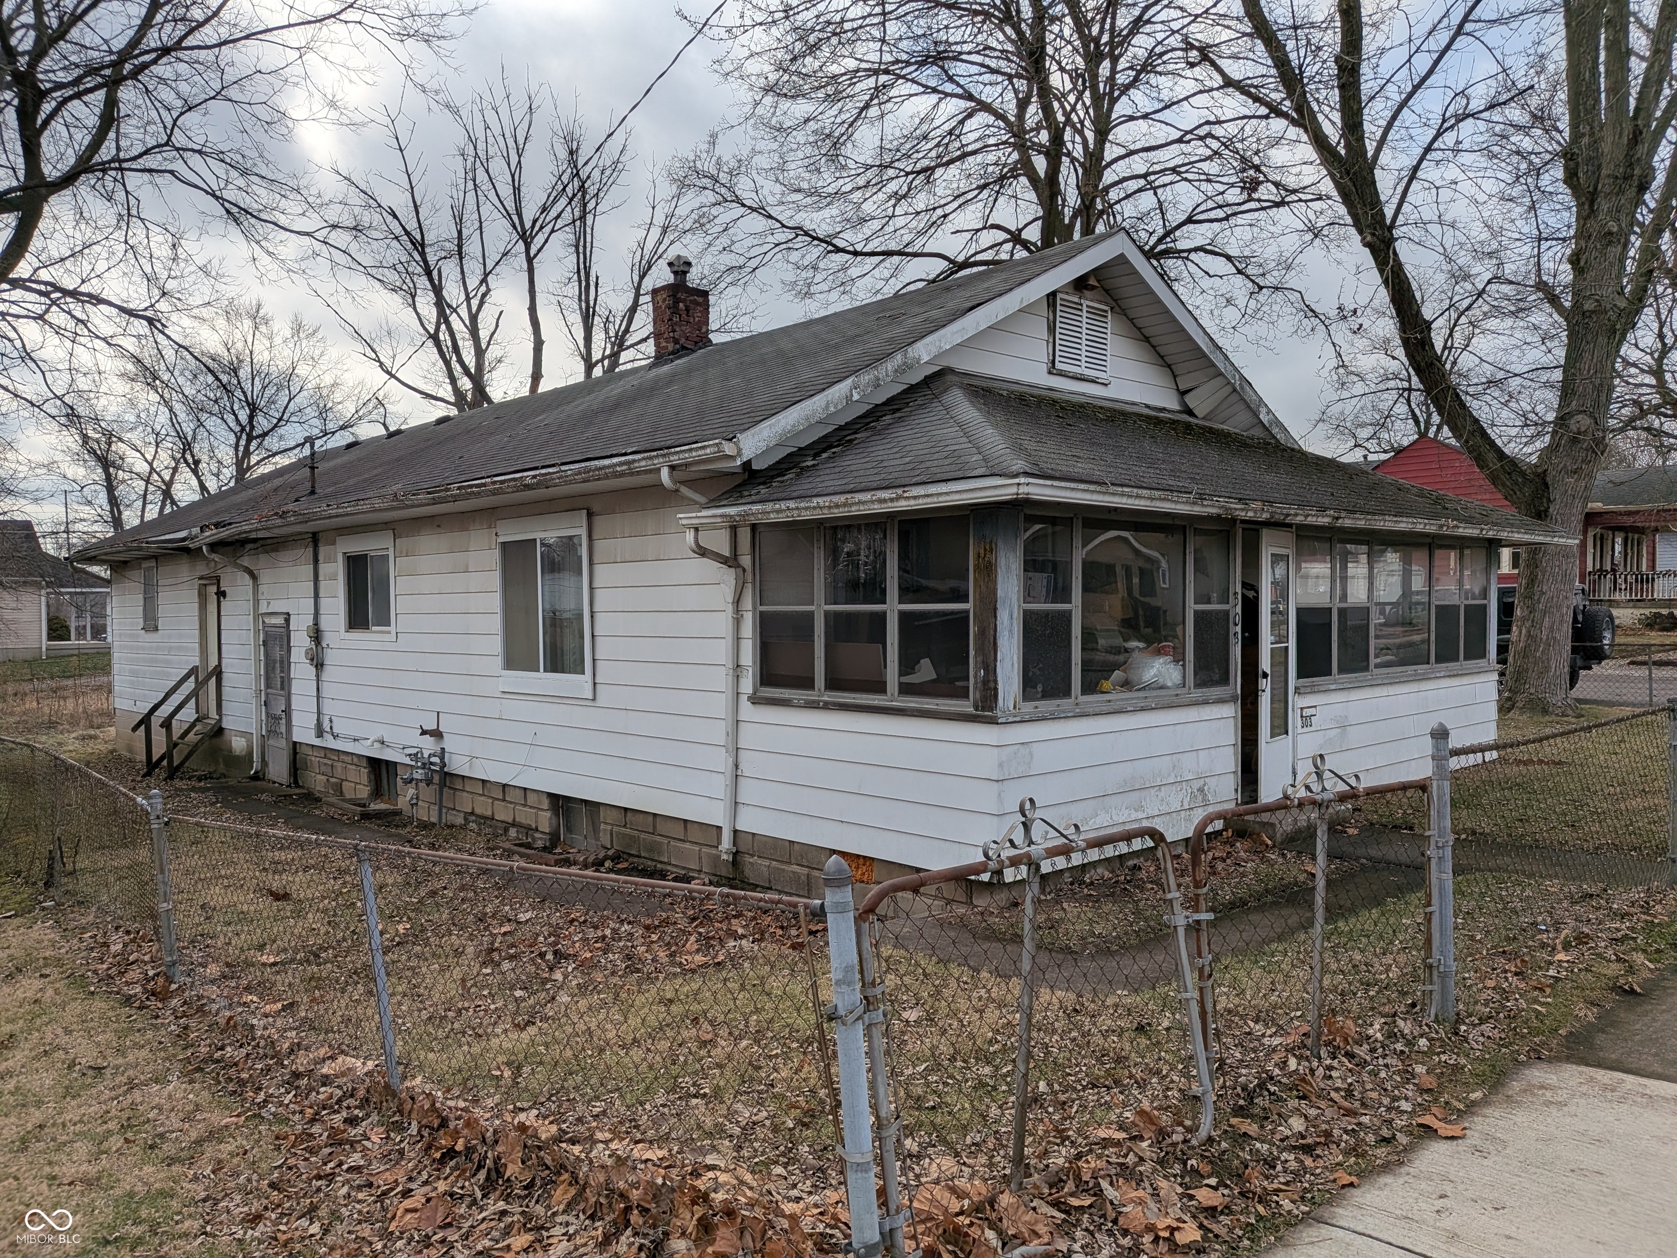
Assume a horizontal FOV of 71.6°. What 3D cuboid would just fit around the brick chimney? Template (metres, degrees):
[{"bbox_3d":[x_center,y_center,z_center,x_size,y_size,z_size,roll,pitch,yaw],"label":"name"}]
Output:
[{"bbox_3d":[-2.168,-4.391,16.068,0.600,1.450,0.460,-1,1,-45],"label":"brick chimney"}]

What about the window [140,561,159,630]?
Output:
[{"bbox_3d":[-11.362,-0.547,19.172,0.090,1.160,0.820,-1,1,-45],"label":"window"}]

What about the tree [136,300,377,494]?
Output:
[{"bbox_3d":[-22.615,-5.492,45.090,9.530,14.620,9.000,-1,1,-27],"label":"tree"}]

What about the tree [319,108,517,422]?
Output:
[{"bbox_3d":[-10.809,-5.853,30.094,5.070,15.240,5.000,0,1,-20],"label":"tree"}]

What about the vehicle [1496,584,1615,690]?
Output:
[{"bbox_3d":[10.217,0.108,18.931,1.780,1.800,4.000,-1,1,-45],"label":"vehicle"}]

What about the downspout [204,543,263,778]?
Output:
[{"bbox_3d":[-8.229,0.394,15.745,0.420,3.200,0.850,-1,1,-45],"label":"downspout"}]

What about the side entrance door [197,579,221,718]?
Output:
[{"bbox_3d":[-9.202,0.292,17.070,0.100,2.060,0.920,-1,1,-45],"label":"side entrance door"}]

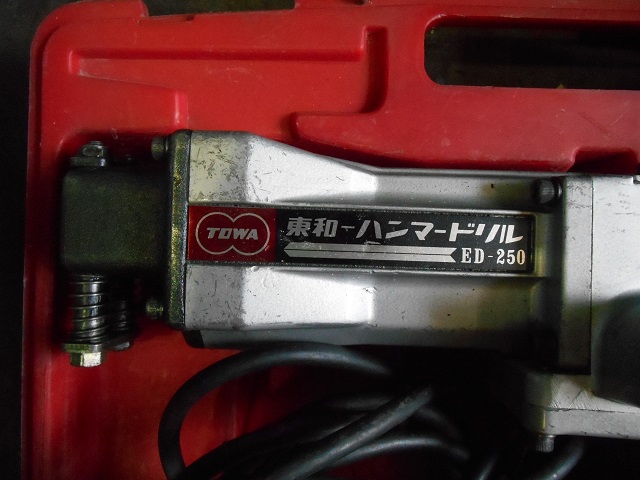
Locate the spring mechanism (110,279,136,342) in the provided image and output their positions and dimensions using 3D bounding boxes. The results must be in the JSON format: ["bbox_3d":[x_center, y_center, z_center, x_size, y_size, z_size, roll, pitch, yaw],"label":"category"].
[{"bbox_3d":[-0.115,0.036,0.275,0.020,0.020,0.036,2,90,0],"label":"spring mechanism"}]

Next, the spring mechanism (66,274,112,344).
[{"bbox_3d":[-0.115,0.034,0.240,0.021,0.021,0.036,2,90,0],"label":"spring mechanism"}]

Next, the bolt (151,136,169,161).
[{"bbox_3d":[-0.076,-0.043,0.227,0.009,0.011,0.011,2,90,0],"label":"bolt"}]

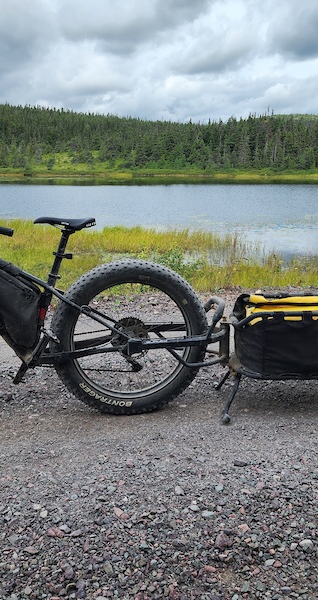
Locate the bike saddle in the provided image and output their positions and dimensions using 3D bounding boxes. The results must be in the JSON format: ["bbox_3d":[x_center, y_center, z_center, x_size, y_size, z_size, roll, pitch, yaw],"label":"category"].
[{"bbox_3d":[-0.411,-0.334,2.352,0.268,0.062,0.142,-3,13,-12],"label":"bike saddle"}]

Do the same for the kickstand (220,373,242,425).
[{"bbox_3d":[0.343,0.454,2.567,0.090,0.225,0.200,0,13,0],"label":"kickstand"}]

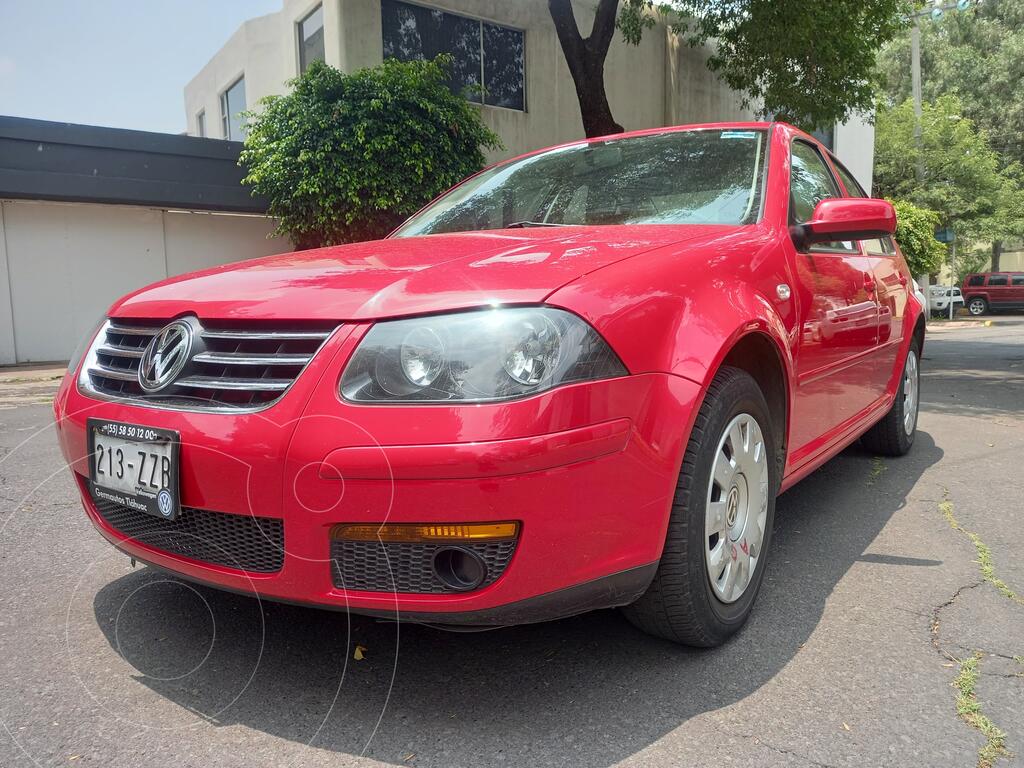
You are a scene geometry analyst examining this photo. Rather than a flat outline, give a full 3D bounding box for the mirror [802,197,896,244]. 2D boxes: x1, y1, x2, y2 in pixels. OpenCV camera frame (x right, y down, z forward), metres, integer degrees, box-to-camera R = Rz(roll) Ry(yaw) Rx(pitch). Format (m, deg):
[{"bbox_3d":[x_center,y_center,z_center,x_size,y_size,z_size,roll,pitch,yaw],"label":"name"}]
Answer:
[{"bbox_3d":[1.003,-0.492,2.198,0.235,0.140,0.180,2,7,36],"label":"mirror"}]

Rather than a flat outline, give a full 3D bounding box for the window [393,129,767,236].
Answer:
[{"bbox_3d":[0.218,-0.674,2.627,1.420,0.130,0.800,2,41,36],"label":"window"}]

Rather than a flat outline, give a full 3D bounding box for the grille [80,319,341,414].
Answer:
[{"bbox_3d":[-0.647,-0.045,1.424,0.790,0.185,0.100,4,-8,36],"label":"grille"}]

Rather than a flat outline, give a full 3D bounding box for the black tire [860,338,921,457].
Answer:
[{"bbox_3d":[1.897,0.040,3.708,0.205,0.626,0.628,2,7,36],"label":"black tire"}]

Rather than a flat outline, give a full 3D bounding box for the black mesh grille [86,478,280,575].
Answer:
[{"bbox_3d":[-0.678,0.252,1.409,0.730,0.105,0.075,4,7,36],"label":"black mesh grille"}]

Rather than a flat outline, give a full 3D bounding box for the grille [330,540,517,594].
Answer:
[{"bbox_3d":[-0.141,0.289,1.188,0.300,0.085,0.055,0,6,0],"label":"grille"}]

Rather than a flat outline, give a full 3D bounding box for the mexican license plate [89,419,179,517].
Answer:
[{"bbox_3d":[-0.702,0.153,1.367,0.318,0.160,0.022,4,5,36],"label":"mexican license plate"}]

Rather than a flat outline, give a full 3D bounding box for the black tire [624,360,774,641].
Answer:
[{"bbox_3d":[0.427,0.264,1.683,0.205,0.626,0.628,2,7,35],"label":"black tire"}]

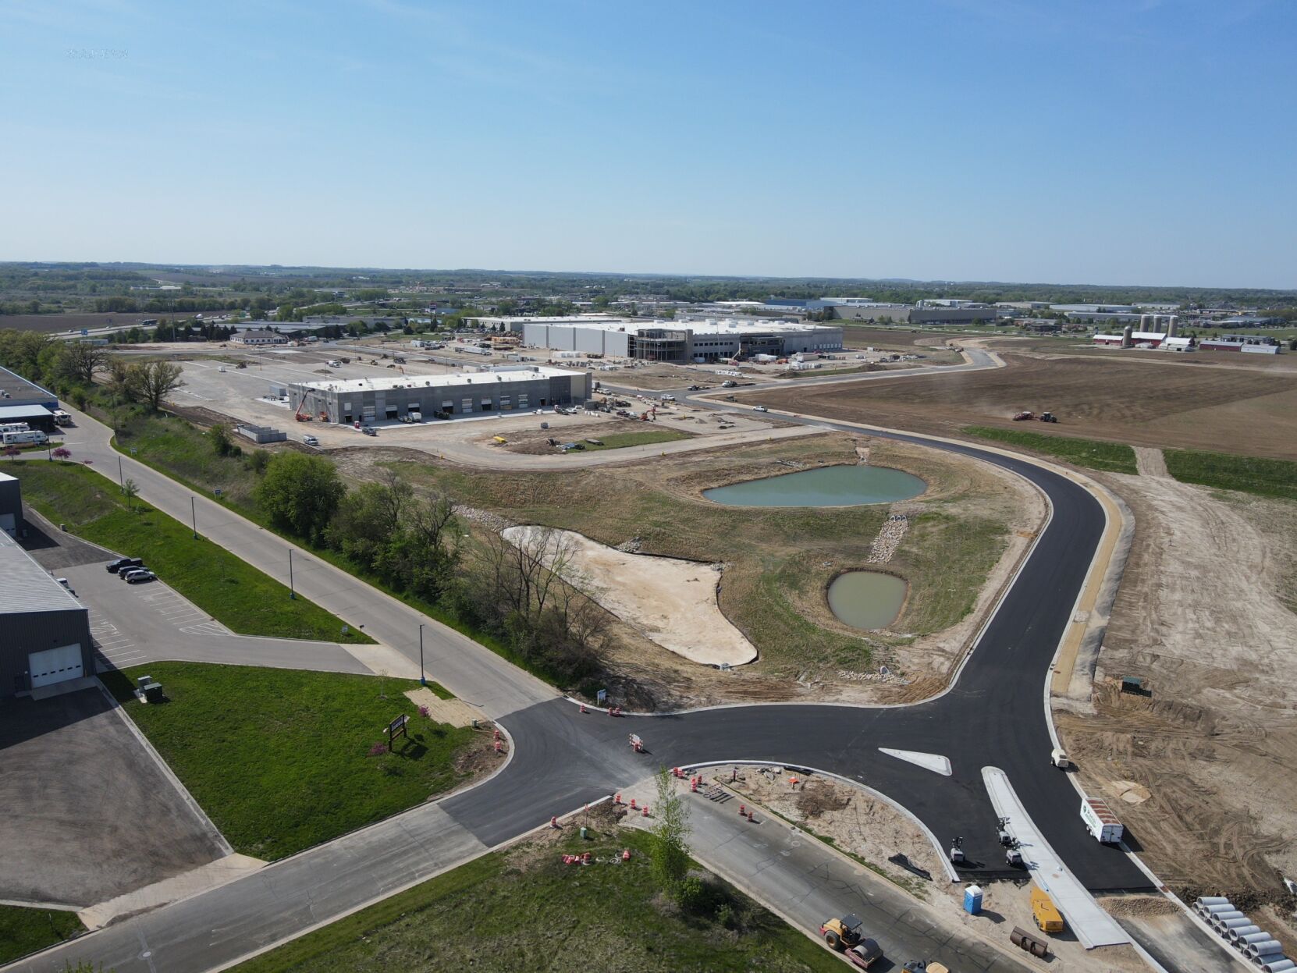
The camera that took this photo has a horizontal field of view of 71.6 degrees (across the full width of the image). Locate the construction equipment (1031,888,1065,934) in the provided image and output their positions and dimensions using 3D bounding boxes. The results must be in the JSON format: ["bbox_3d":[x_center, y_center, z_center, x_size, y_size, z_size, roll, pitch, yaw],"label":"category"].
[{"bbox_3d":[36.817,39.702,83.758,1.650,1.700,4.500,1,13,1],"label":"construction equipment"}]

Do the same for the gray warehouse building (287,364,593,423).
[{"bbox_3d":[-87.498,-41.045,389.634,117.560,11.460,45.440,-11,18,-41],"label":"gray warehouse building"}]

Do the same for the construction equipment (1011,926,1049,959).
[{"bbox_3d":[34.095,40.682,80.201,1.300,1.350,2.900,-10,17,-40],"label":"construction equipment"}]

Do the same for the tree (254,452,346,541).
[{"bbox_3d":[-76.643,2.062,197.699,18.000,16.800,17.500,1,13,0],"label":"tree"}]

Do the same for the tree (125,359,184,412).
[{"bbox_3d":[-195.270,-39.515,353.662,21.000,19.000,20.000,1,13,0],"label":"tree"}]

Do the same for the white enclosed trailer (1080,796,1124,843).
[{"bbox_3d":[49.402,36.610,98.219,2.110,2.560,5.160,2,13,1],"label":"white enclosed trailer"}]

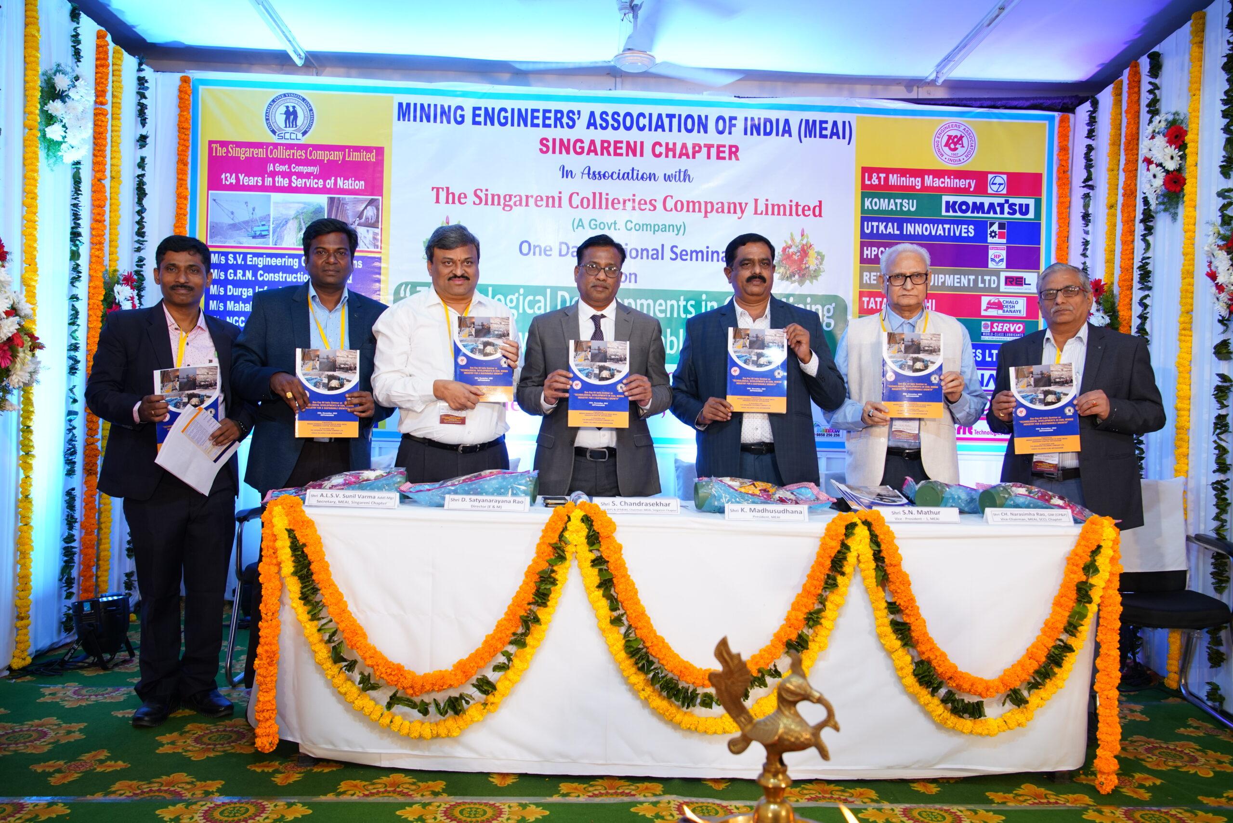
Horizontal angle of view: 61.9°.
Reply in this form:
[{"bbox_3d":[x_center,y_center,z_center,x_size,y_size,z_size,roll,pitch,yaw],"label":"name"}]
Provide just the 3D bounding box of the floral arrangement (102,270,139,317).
[{"bbox_3d":[-2.257,-0.468,4.699,0.150,0.400,0.260,2,0,-1],"label":"floral arrangement"}]

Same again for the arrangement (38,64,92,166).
[{"bbox_3d":[-2.224,-1.196,4.158,0.160,0.430,0.280,2,0,-1],"label":"arrangement"}]

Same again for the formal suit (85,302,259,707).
[{"bbox_3d":[-1.485,0.313,3.471,0.560,1.370,0.360,2,0,-18],"label":"formal suit"}]

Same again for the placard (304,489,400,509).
[{"bbox_3d":[-0.823,0.276,3.200,0.280,0.050,0.070,2,1,-3],"label":"placard"}]

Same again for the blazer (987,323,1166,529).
[{"bbox_3d":[1.644,0.047,3.720,0.590,0.730,0.390,2,1,14],"label":"blazer"}]

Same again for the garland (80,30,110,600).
[{"bbox_3d":[-2.327,-0.360,4.587,0.070,2.680,0.070,2,0,-1],"label":"garland"}]

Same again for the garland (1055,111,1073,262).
[{"bbox_3d":[2.347,-0.330,5.450,0.068,2.500,0.068,2,1,-3],"label":"garland"}]

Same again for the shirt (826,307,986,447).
[{"bbox_3d":[1.046,-0.125,3.750,0.550,0.520,0.360,2,1,8],"label":"shirt"}]

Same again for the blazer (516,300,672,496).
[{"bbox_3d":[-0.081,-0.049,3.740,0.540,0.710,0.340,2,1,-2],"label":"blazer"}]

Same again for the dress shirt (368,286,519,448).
[{"bbox_3d":[-0.624,-0.163,3.730,0.500,0.560,0.350,2,1,-10],"label":"dress shirt"}]

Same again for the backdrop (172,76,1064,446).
[{"bbox_3d":[0.045,-0.747,5.330,4.440,1.800,0.030,2,1,-3],"label":"backdrop"}]

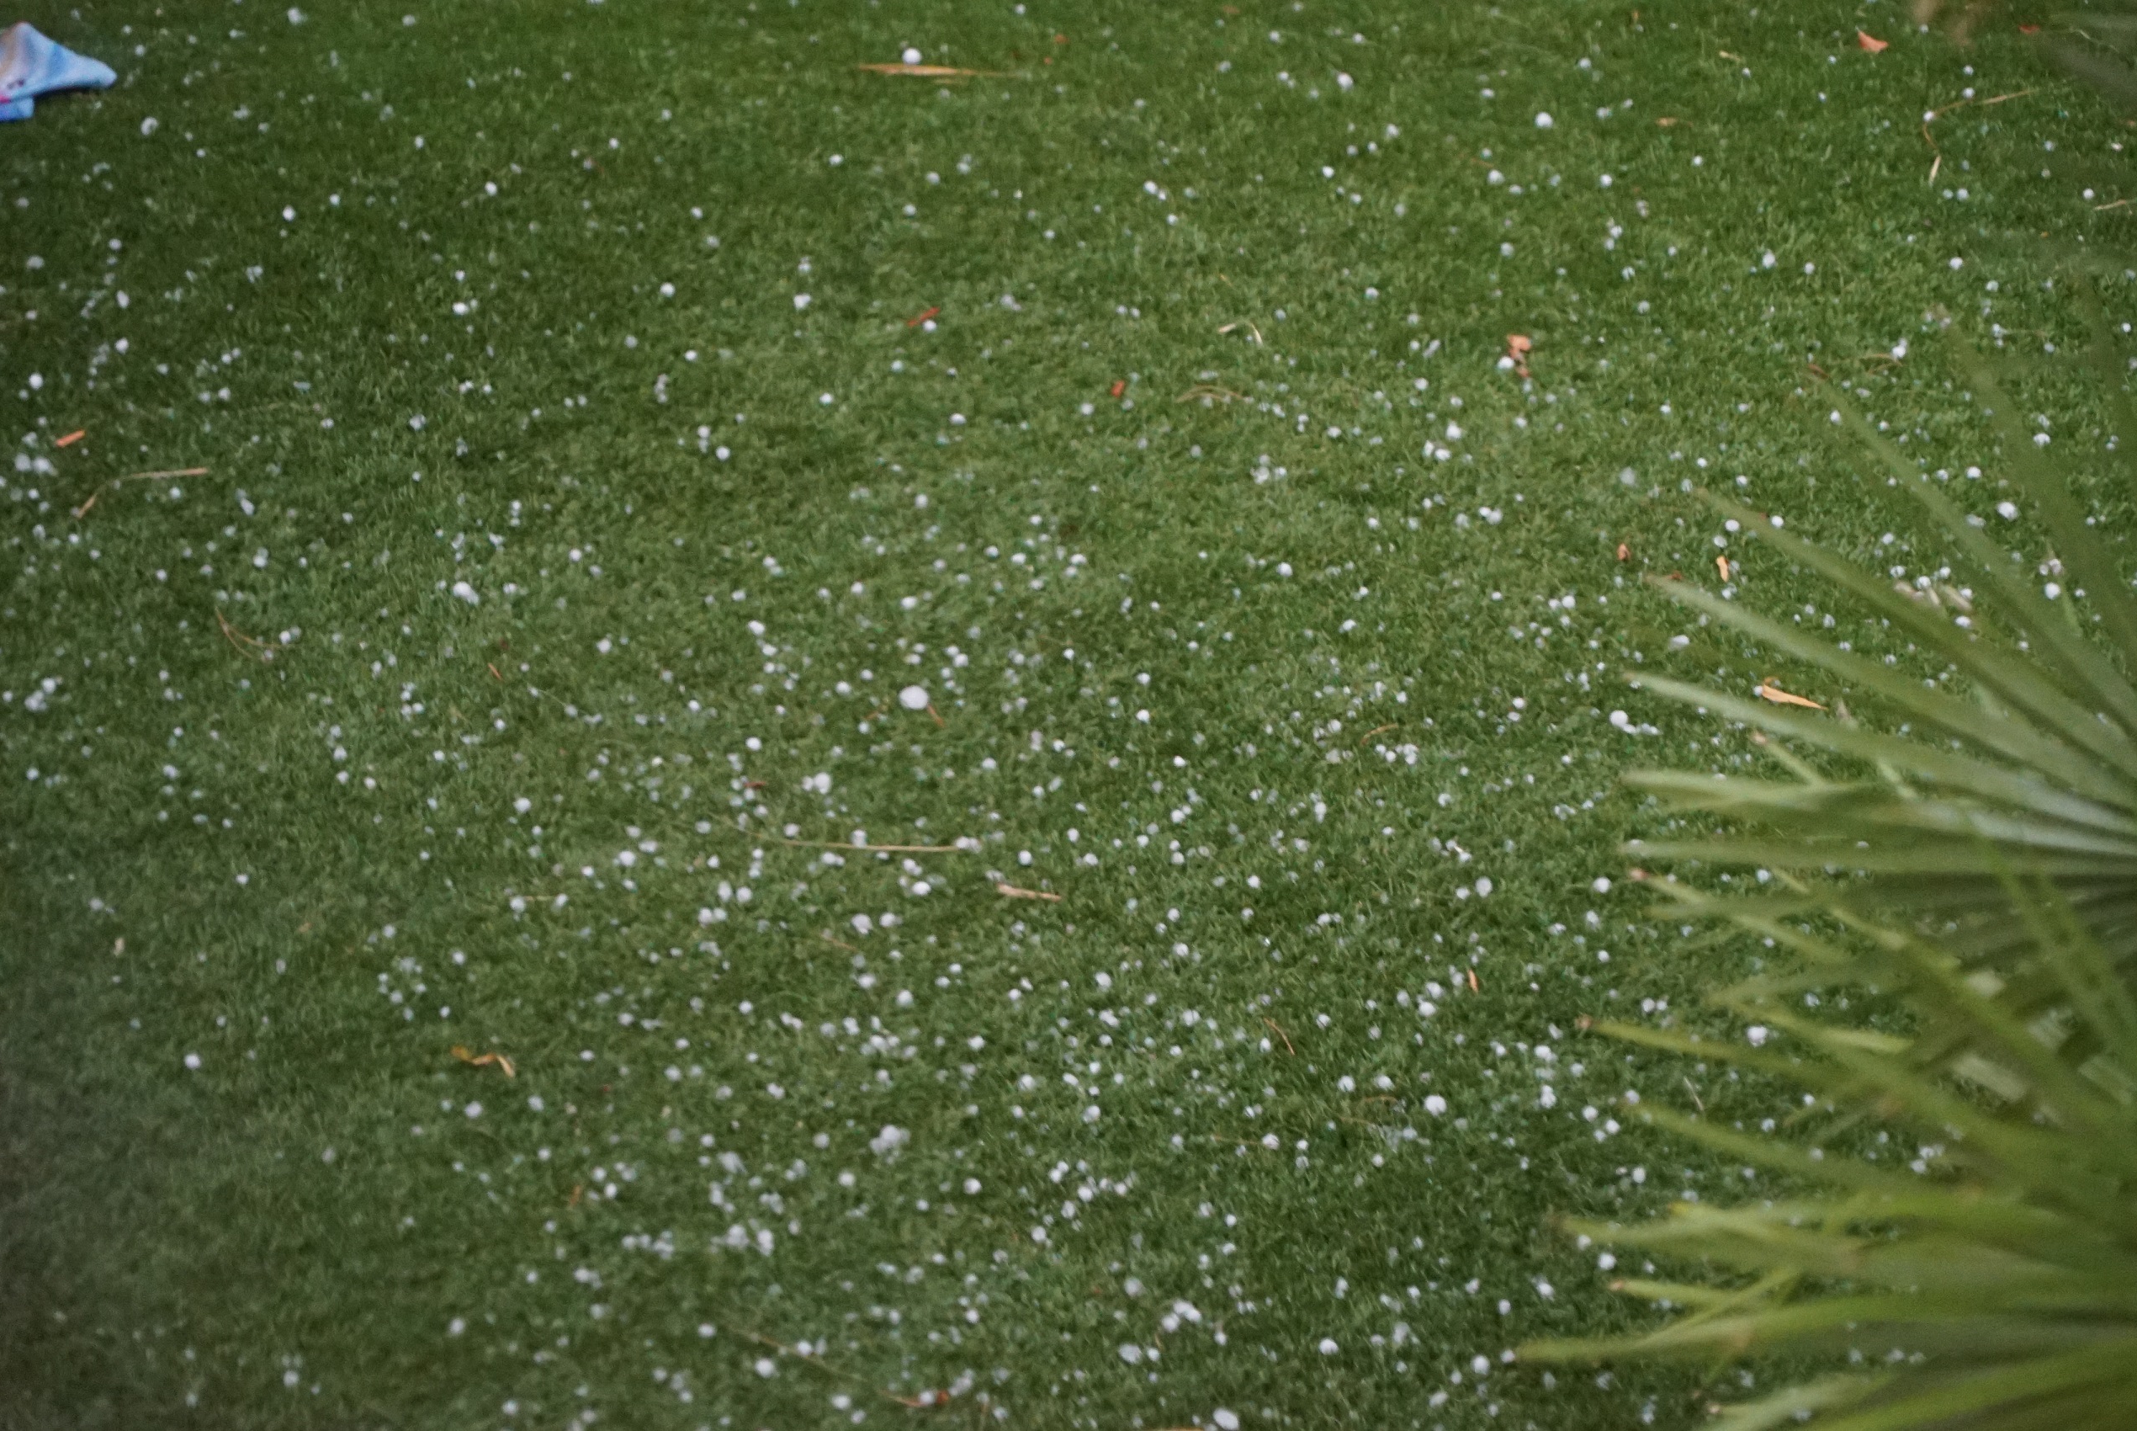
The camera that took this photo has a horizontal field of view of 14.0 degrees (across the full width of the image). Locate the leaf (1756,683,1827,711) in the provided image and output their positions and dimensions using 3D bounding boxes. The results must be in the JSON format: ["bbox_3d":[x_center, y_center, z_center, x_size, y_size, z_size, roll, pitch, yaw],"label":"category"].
[{"bbox_3d":[0.920,-0.023,11.034,0.090,0.017,0.032,12,25,26],"label":"leaf"}]

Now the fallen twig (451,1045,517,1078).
[{"bbox_3d":[-0.675,0.399,10.011,0.073,0.020,0.036,7,24,17],"label":"fallen twig"}]

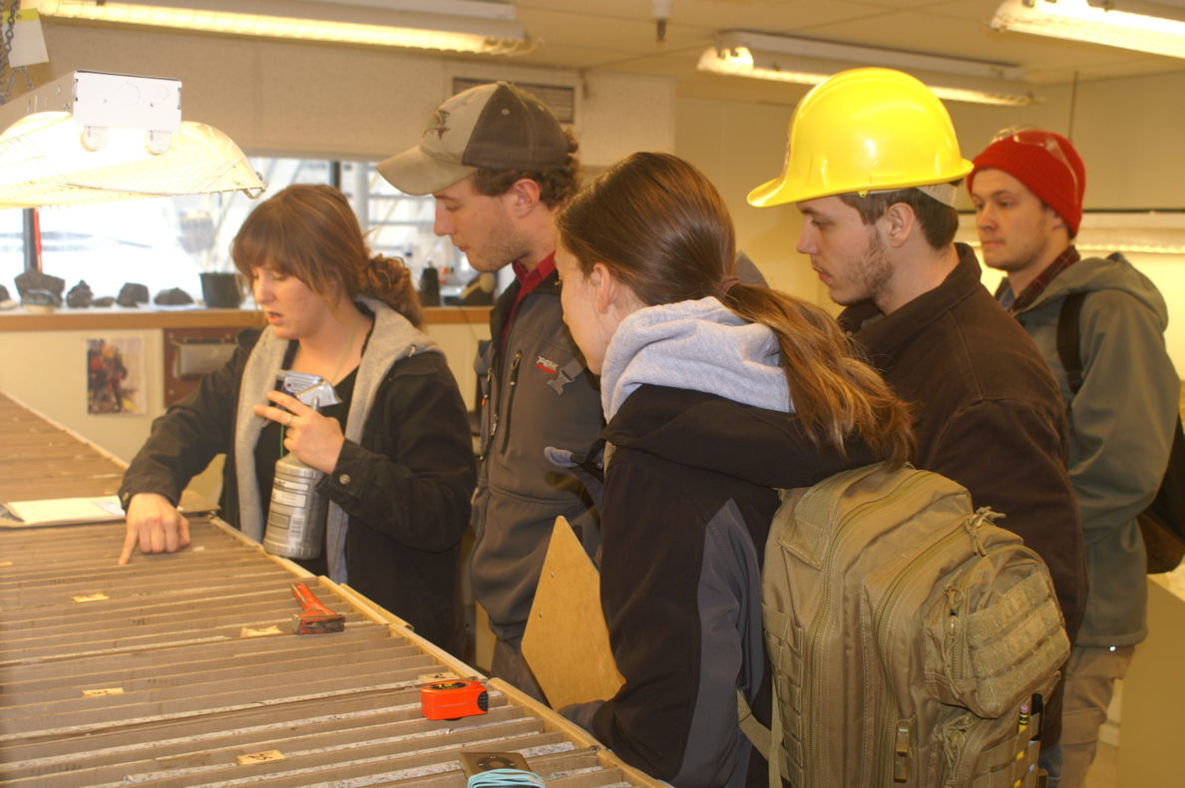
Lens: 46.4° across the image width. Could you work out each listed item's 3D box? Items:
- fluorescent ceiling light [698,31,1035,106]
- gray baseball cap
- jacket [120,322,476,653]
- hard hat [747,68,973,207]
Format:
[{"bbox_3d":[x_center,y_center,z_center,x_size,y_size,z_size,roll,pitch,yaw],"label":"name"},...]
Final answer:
[{"bbox_3d":[1.110,-1.283,5.440,1.600,0.140,0.310,-3,7,-33],"label":"fluorescent ceiling light"},{"bbox_3d":[-0.167,-0.360,1.950,0.272,0.155,0.185,-6,6,-6],"label":"gray baseball cap"},{"bbox_3d":[-0.496,0.183,2.298,0.550,0.660,0.450,5,7,40],"label":"jacket"},{"bbox_3d":[0.346,-0.333,1.790,0.287,0.155,0.225,-7,4,9],"label":"hard hat"}]

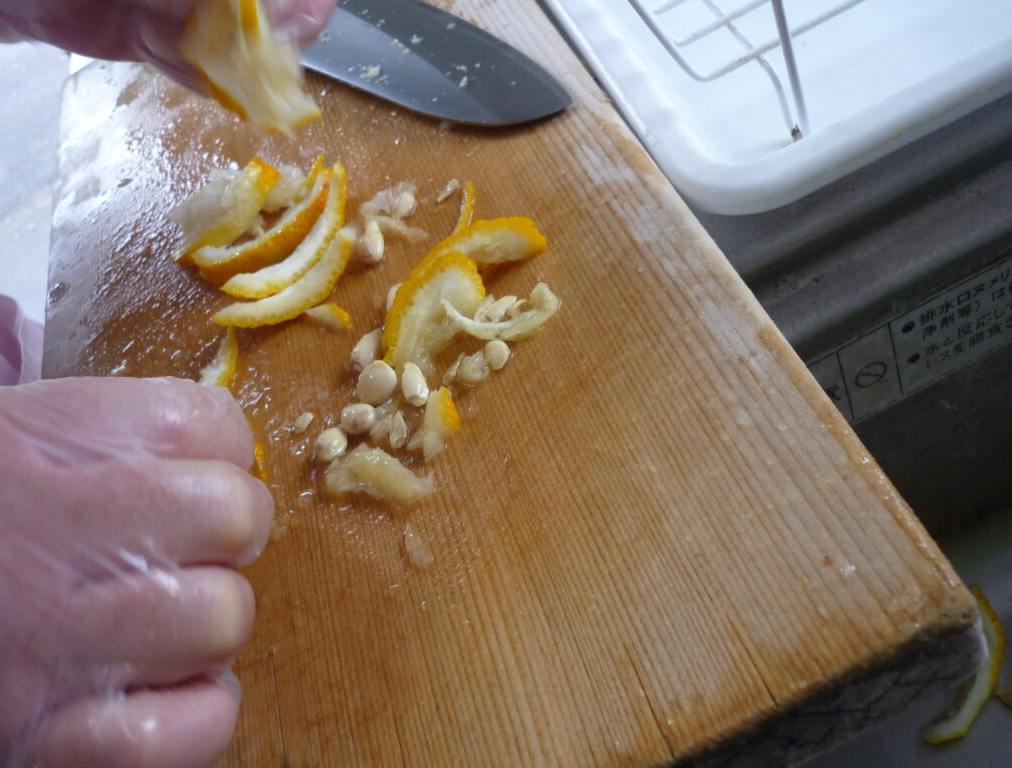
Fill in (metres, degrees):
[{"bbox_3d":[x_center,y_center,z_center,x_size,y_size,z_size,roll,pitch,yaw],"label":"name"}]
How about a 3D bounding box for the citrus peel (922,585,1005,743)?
[{"bbox_3d":[0.162,0.099,0.343,0.018,0.010,0.059,14,63,35],"label":"citrus peel"}]

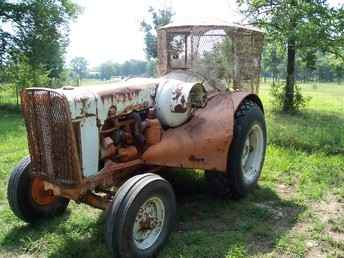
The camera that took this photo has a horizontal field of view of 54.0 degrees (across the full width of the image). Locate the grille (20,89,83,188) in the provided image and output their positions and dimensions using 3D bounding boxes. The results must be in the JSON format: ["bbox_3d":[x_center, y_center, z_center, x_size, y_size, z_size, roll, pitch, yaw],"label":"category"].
[{"bbox_3d":[-1.072,0.059,3.029,0.630,0.800,0.150,6,16,34],"label":"grille"}]

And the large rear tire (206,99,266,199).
[{"bbox_3d":[1.009,0.345,5.003,0.430,1.470,1.470,6,11,34],"label":"large rear tire"}]

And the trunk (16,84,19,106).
[{"bbox_3d":[-8.459,-1.834,18.500,0.110,1.300,0.110,0,9,0],"label":"trunk"}]

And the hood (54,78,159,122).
[{"bbox_3d":[-0.748,-0.302,3.459,0.610,0.360,1.250,6,15,34],"label":"hood"}]

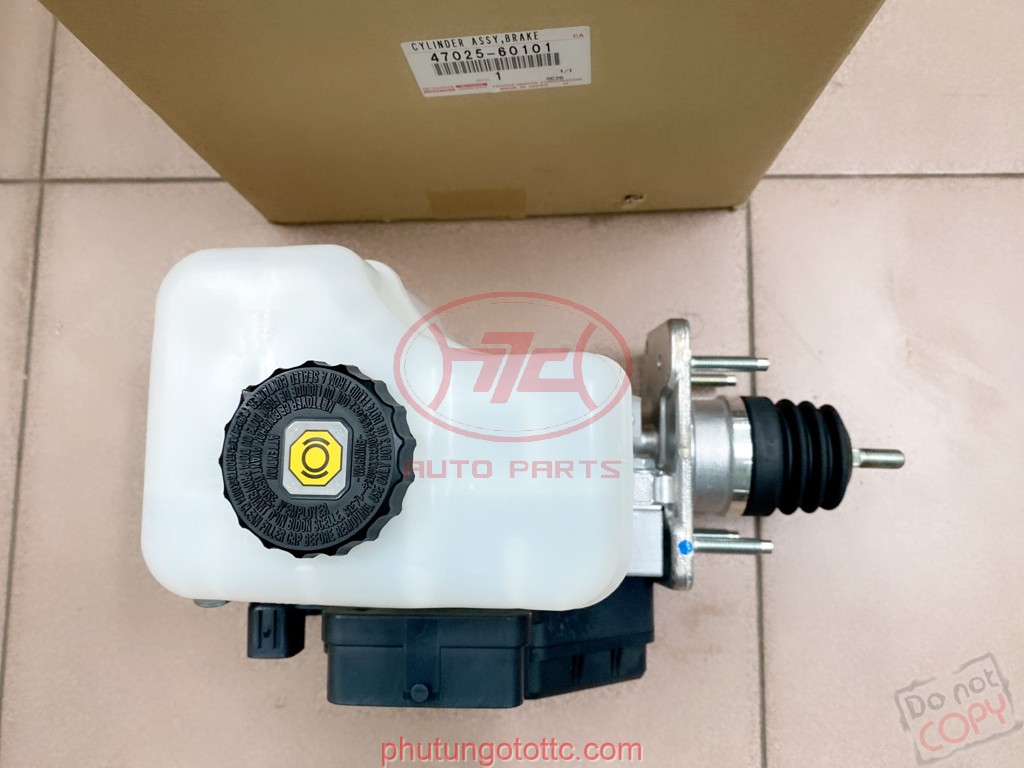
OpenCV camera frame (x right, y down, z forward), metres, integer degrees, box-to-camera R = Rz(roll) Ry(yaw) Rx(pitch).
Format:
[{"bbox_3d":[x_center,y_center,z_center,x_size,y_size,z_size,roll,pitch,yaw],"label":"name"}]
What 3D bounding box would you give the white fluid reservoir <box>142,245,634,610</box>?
[{"bbox_3d":[-0.057,0.020,0.379,0.228,0.118,0.171,-1,83,2],"label":"white fluid reservoir"}]

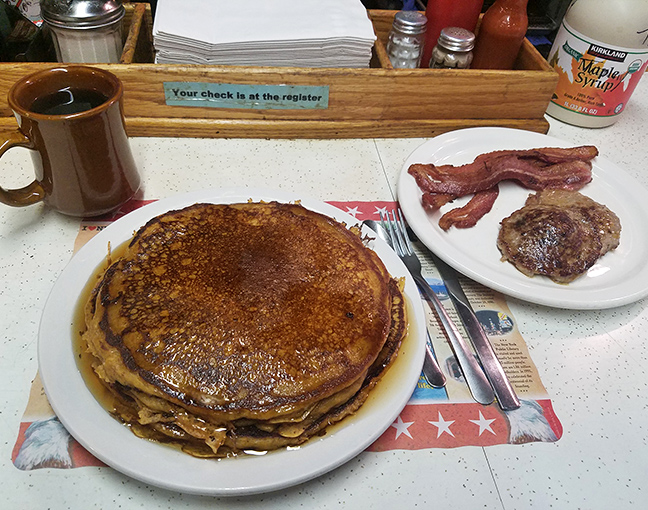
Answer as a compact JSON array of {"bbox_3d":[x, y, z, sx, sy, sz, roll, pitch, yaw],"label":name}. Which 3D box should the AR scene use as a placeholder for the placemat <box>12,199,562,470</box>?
[{"bbox_3d":[-0.024,0.036,0.412,0.347,0.002,0.245,-1,46,-7],"label":"placemat"}]

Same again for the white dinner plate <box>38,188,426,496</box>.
[{"bbox_3d":[-0.061,0.042,0.387,0.264,0.024,0.264,3,46,-3],"label":"white dinner plate"}]

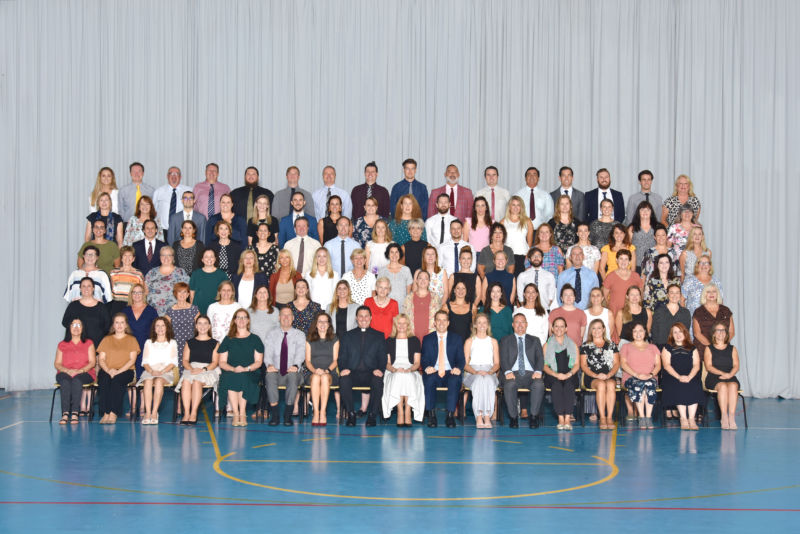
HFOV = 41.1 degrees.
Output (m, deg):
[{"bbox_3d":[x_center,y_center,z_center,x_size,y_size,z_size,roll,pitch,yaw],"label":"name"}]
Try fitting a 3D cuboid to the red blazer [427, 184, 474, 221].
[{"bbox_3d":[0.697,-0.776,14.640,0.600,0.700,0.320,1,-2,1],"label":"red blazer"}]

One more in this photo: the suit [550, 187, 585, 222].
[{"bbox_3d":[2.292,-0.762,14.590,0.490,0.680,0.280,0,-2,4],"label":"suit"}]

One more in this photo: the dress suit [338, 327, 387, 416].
[{"bbox_3d":[-0.444,1.237,12.622,0.560,1.010,0.620,1,-2,-1],"label":"dress suit"}]

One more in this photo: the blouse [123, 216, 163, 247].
[{"bbox_3d":[-3.417,-0.372,14.191,0.520,0.600,0.280,1,-2,-8],"label":"blouse"}]

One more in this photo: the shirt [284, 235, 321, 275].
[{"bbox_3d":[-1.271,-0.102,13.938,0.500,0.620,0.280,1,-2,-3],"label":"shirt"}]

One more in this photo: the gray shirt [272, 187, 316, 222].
[{"bbox_3d":[-1.451,-0.759,14.490,0.580,0.670,0.310,1,-2,-2],"label":"gray shirt"}]

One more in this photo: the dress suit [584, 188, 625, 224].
[{"bbox_3d":[2.782,-0.694,14.488,0.550,0.760,0.320,0,-2,4],"label":"dress suit"}]

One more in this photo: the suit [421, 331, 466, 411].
[{"bbox_3d":[0.507,1.232,12.570,0.540,0.930,0.640,1,-2,1],"label":"suit"}]

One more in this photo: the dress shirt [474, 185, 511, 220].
[{"bbox_3d":[1.263,-0.772,14.590,0.490,0.660,0.280,0,-2,2],"label":"dress shirt"}]

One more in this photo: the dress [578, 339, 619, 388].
[{"bbox_3d":[2.373,1.174,12.630,0.450,0.570,0.470,0,-2,6],"label":"dress"}]

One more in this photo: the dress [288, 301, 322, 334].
[{"bbox_3d":[-1.191,0.891,13.236,0.460,0.950,0.300,1,-2,-3],"label":"dress"}]

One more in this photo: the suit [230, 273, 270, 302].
[{"bbox_3d":[-1.916,0.394,13.690,0.500,0.660,0.290,1,-2,-3],"label":"suit"}]

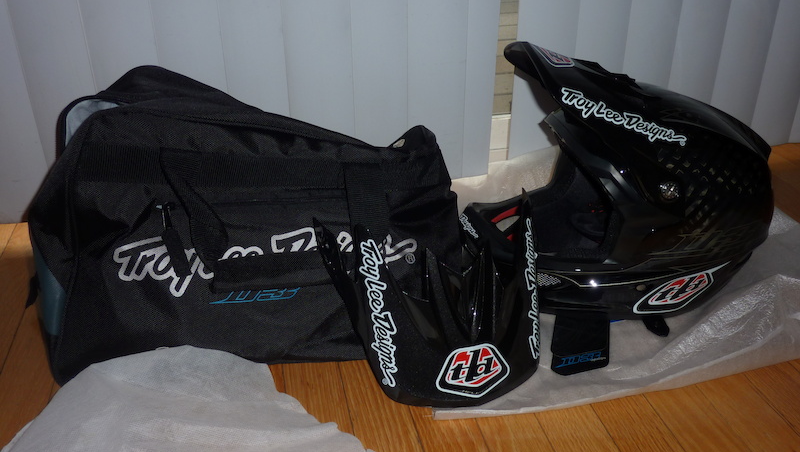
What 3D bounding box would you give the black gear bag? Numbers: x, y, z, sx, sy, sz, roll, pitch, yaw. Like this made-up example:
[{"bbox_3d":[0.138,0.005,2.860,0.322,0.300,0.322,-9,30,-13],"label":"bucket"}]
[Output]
[{"bbox_3d":[-0.172,-0.032,0.768,0.450,0.270,0.262,-3,27,-6],"label":"black gear bag"}]

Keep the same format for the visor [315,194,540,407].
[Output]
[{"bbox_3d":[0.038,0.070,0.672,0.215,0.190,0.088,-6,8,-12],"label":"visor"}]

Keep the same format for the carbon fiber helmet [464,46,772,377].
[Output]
[{"bbox_3d":[0.264,-0.068,0.819,0.380,0.287,0.250,-4,27,-7],"label":"carbon fiber helmet"}]

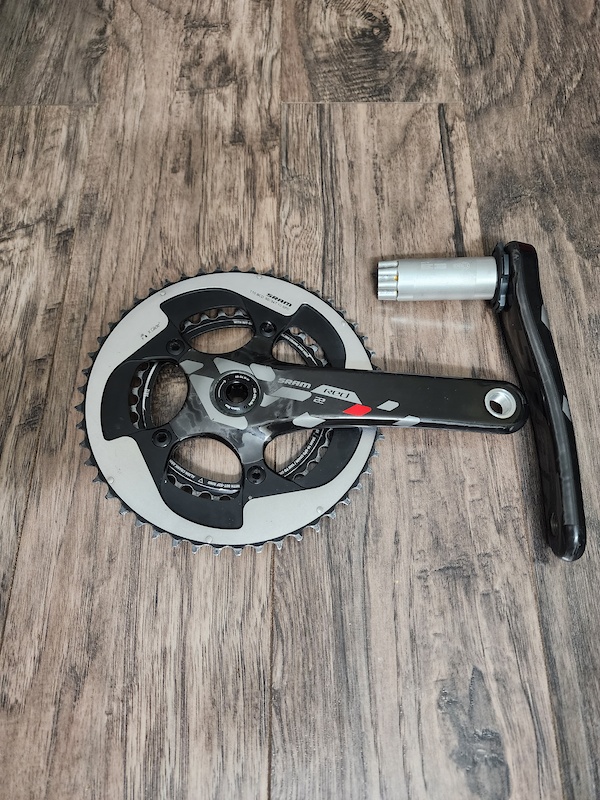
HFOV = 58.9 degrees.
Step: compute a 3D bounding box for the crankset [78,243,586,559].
[{"bbox_3d":[0.015,-0.009,0.353,0.324,0.045,0.220,0,70,0],"label":"crankset"}]

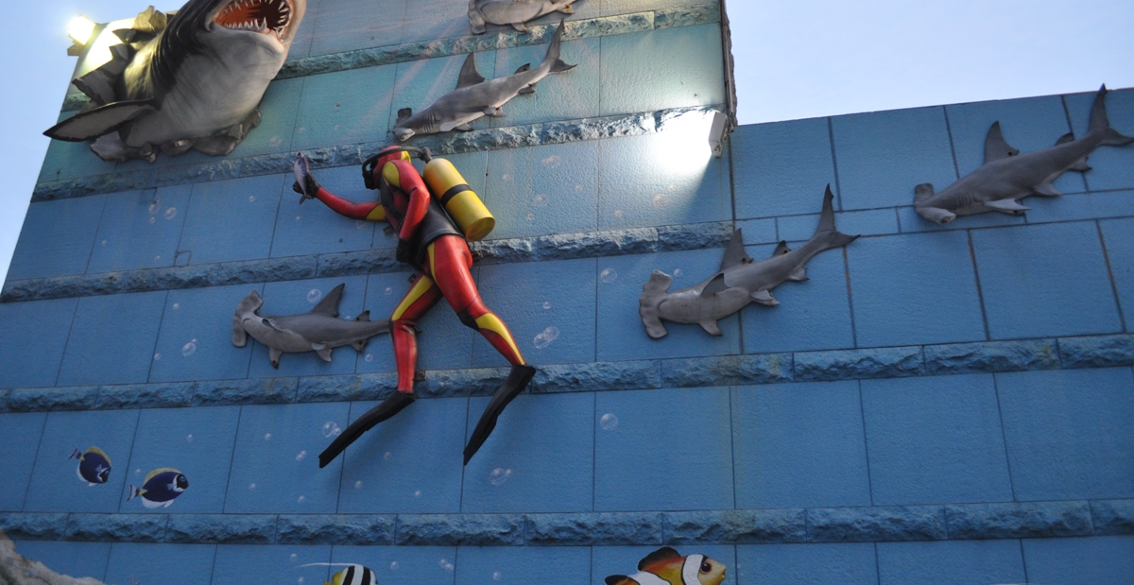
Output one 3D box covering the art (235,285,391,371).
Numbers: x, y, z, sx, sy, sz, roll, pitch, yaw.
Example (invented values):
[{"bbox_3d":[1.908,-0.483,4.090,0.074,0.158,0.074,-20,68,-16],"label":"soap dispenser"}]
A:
[{"bbox_3d":[-1.343,0.180,4.765,1.133,0.489,0.260,-4,-25,11],"label":"art"}]

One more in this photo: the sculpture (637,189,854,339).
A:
[{"bbox_3d":[0.934,-0.134,4.401,1.164,0.683,0.260,-14,-26,6],"label":"sculpture"}]

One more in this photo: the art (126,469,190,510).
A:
[{"bbox_3d":[-2.261,1.082,4.680,0.394,0.228,0.040,-4,-25,11],"label":"art"}]

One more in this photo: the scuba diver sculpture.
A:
[{"bbox_3d":[-0.892,-0.018,4.530,1.460,1.889,0.560,-4,-25,11],"label":"scuba diver sculpture"}]

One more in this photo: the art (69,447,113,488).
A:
[{"bbox_3d":[-2.713,0.987,4.824,0.326,0.239,0.040,-4,-25,11],"label":"art"}]

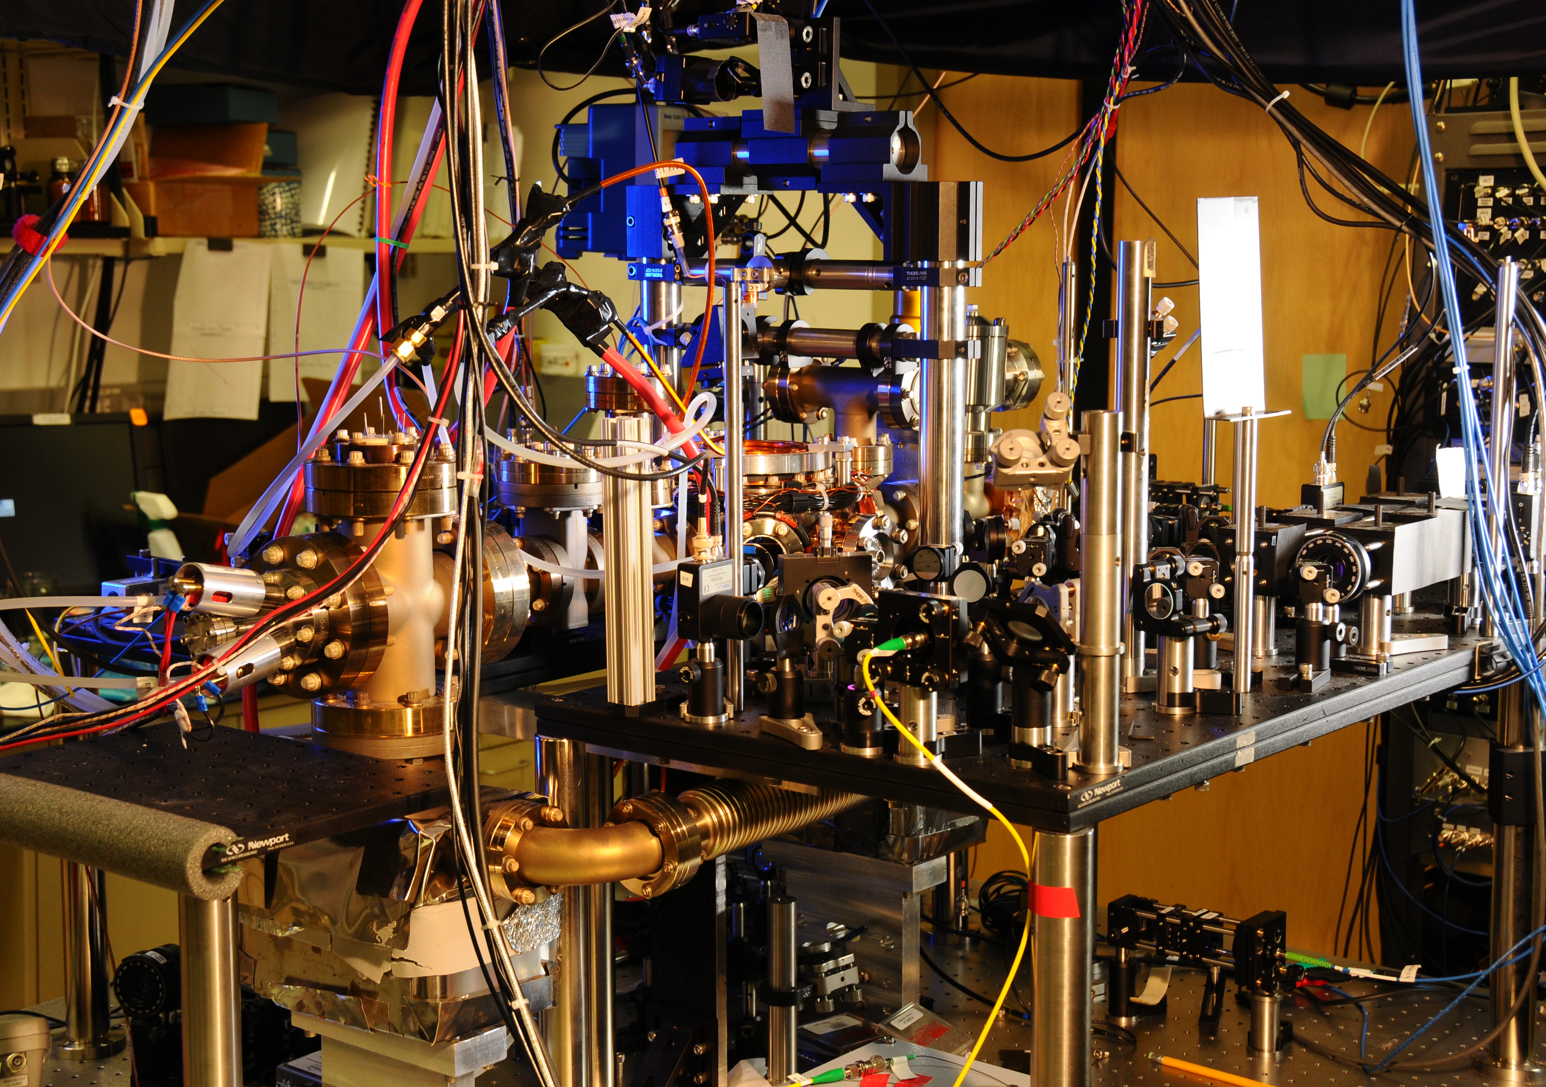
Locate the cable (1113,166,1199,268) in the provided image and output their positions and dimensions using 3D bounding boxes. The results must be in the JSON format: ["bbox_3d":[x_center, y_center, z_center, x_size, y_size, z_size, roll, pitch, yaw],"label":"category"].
[{"bbox_3d":[0.339,-0.289,2.050,0.078,0.092,0.030,0,8,0],"label":"cable"}]

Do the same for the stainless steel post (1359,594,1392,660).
[{"bbox_3d":[0.494,0.068,1.895,0.028,0.053,0.028,0,7,0],"label":"stainless steel post"}]

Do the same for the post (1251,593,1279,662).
[{"bbox_3d":[0.389,0.062,1.848,0.028,0.050,0.028,0,8,0],"label":"post"}]

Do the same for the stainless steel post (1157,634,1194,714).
[{"bbox_3d":[0.283,0.091,1.626,0.029,0.052,0.029,0,8,0],"label":"stainless steel post"}]

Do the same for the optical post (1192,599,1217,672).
[{"bbox_3d":[0.323,0.071,1.740,0.024,0.061,0.024,0,8,0],"label":"optical post"}]

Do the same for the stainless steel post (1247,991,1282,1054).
[{"bbox_3d":[0.442,0.431,2.075,0.030,0.052,0.030,0,7,0],"label":"stainless steel post"}]

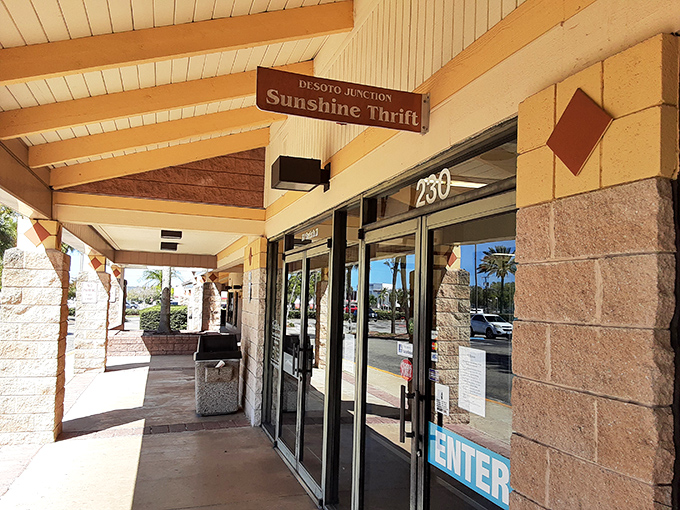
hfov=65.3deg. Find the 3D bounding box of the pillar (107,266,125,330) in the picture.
[{"bbox_3d":[-6.945,1.317,16.453,0.600,2.000,0.500,3,-5,-18],"label":"pillar"}]

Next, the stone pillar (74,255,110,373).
[{"bbox_3d":[-5.247,1.219,11.321,0.600,2.500,0.500,3,-5,-18],"label":"stone pillar"}]

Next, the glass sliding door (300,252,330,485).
[{"bbox_3d":[-0.237,1.012,4.878,0.070,2.100,0.900,3,-5,-18],"label":"glass sliding door"}]

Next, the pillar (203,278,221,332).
[{"bbox_3d":[-4.280,1.597,17.792,0.580,1.900,0.550,3,-5,-18],"label":"pillar"}]

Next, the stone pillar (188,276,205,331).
[{"bbox_3d":[-5.931,2.095,22.384,0.600,2.400,0.550,3,-5,-18],"label":"stone pillar"}]

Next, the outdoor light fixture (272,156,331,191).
[{"bbox_3d":[-0.309,-0.639,4.217,0.400,0.210,0.310,3,-5,-18],"label":"outdoor light fixture"}]

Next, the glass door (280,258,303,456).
[{"bbox_3d":[-0.516,1.070,5.721,0.070,2.100,0.920,3,-5,-18],"label":"glass door"}]

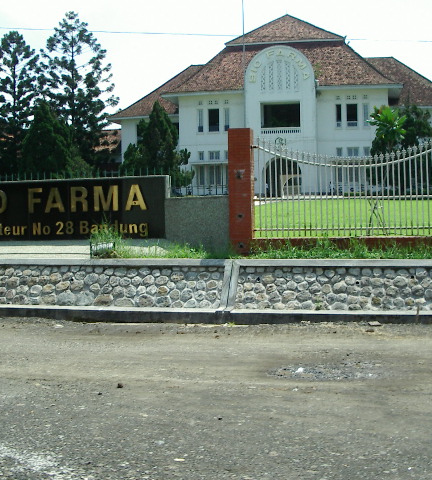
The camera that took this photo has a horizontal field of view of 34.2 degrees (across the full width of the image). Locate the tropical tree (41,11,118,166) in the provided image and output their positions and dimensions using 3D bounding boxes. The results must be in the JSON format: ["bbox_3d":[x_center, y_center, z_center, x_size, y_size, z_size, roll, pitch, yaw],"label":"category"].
[{"bbox_3d":[-10.102,-9.629,52.004,5.600,14.288,5.600,0,4,9],"label":"tropical tree"}]

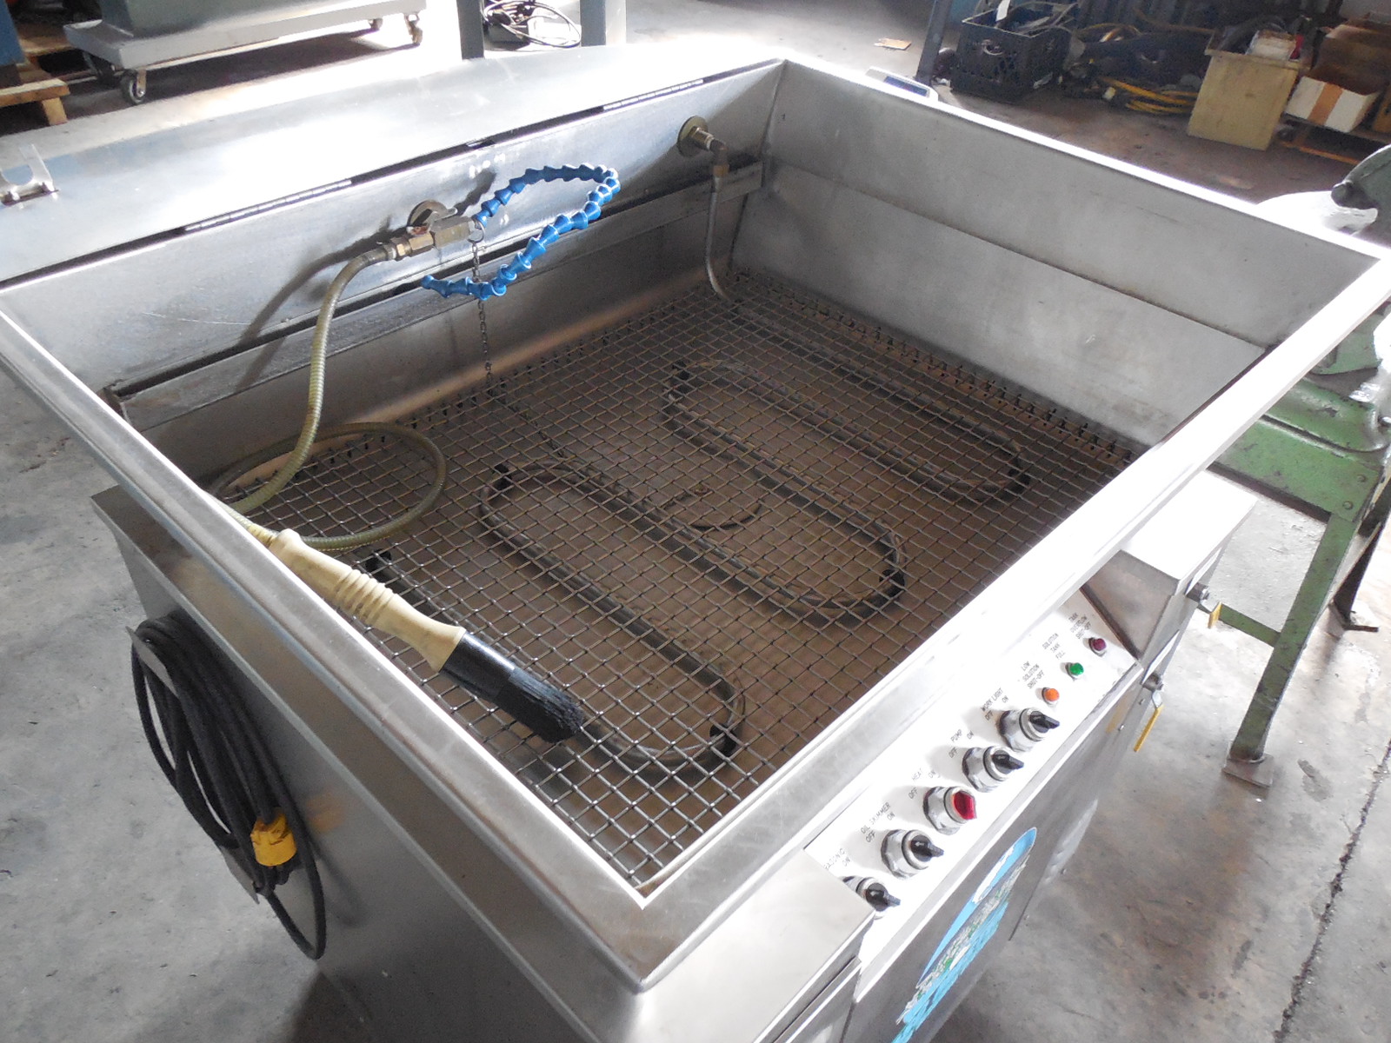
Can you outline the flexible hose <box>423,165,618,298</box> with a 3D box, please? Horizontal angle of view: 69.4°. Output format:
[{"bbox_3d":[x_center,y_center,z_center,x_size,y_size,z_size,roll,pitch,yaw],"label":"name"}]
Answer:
[{"bbox_3d":[-0.148,-0.239,0.815,0.136,0.065,0.199,33,48,31],"label":"flexible hose"}]

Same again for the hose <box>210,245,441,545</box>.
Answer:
[{"bbox_3d":[-0.299,-0.094,0.803,0.172,0.197,0.201,33,48,31],"label":"hose"}]

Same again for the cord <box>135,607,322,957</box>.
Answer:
[{"bbox_3d":[-0.401,0.263,0.902,0.190,0.449,0.056,33,48,31],"label":"cord"}]

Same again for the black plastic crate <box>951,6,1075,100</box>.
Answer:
[{"bbox_3d":[1.474,-2.164,4.649,0.332,0.280,0.478,29,46,28],"label":"black plastic crate"}]

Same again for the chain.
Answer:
[{"bbox_3d":[-0.196,-0.193,0.924,0.016,0.185,0.017,33,48,31],"label":"chain"}]

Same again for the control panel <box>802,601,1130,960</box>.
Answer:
[{"bbox_3d":[0.224,0.167,0.761,0.417,0.039,0.095,-32,80,-35],"label":"control panel"}]

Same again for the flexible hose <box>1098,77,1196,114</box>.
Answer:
[{"bbox_3d":[2.039,-1.906,4.523,0.430,0.090,0.310,33,48,31],"label":"flexible hose"}]

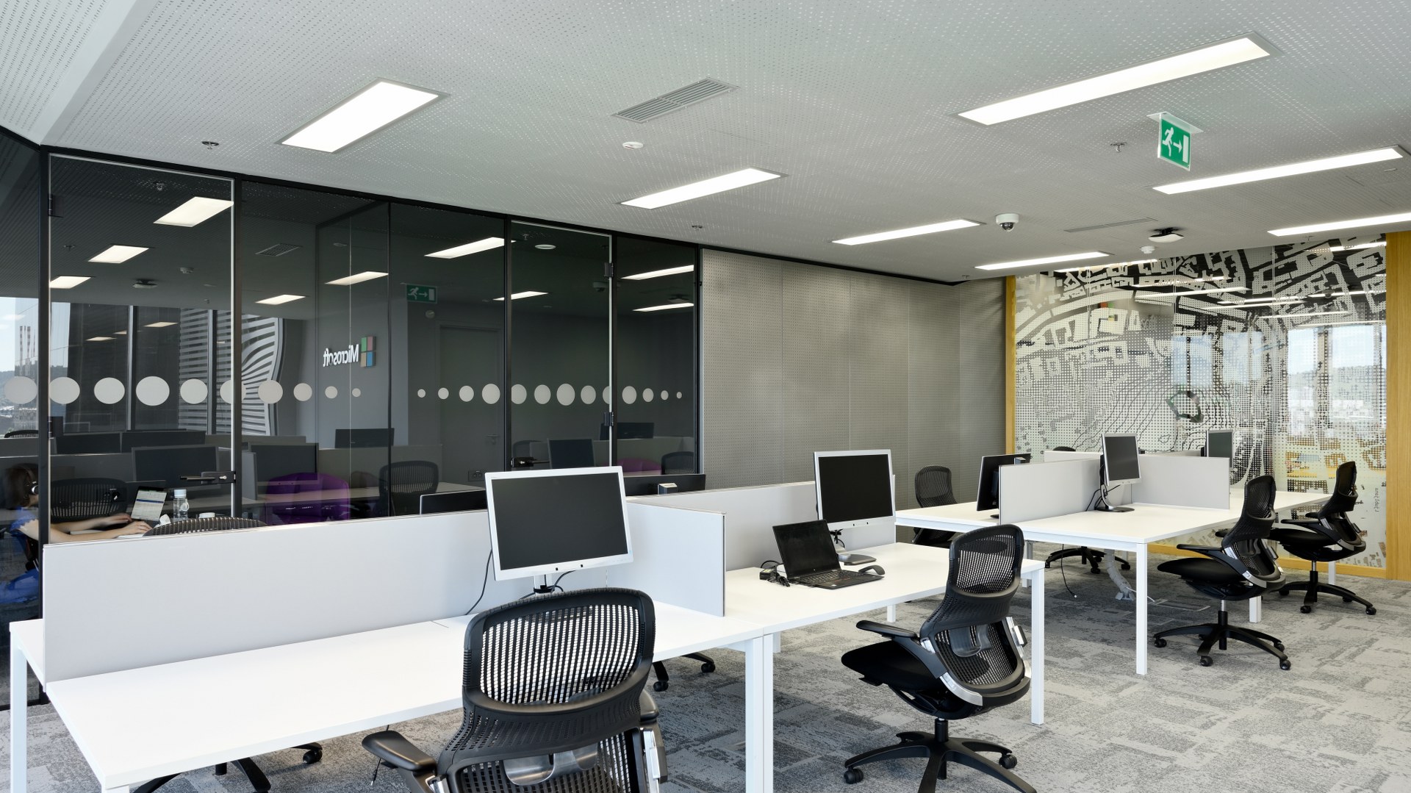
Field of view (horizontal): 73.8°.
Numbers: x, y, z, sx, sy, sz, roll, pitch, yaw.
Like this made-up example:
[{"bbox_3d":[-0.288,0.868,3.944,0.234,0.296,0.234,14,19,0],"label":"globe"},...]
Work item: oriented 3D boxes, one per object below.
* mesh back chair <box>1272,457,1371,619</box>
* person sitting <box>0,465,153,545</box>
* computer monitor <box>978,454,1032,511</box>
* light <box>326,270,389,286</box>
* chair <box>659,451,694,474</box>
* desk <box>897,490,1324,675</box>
[{"bbox_3d":[4.370,0.972,6.690,0.700,1.040,0.700,0,0,-41],"label":"mesh back chair"},{"bbox_3d":[-3.490,0.925,5.130,0.800,1.120,0.500,0,0,-45],"label":"person sitting"},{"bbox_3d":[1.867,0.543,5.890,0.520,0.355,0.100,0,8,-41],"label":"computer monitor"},{"bbox_3d":[-3.512,-1.214,9.540,0.260,0.050,1.180,0,0,-41],"label":"light"},{"bbox_3d":[-0.338,1.015,9.410,0.660,1.010,0.640,0,0,-26],"label":"chair"},{"bbox_3d":[3.142,1.137,6.800,3.630,0.740,1.680,0,0,-41],"label":"desk"}]

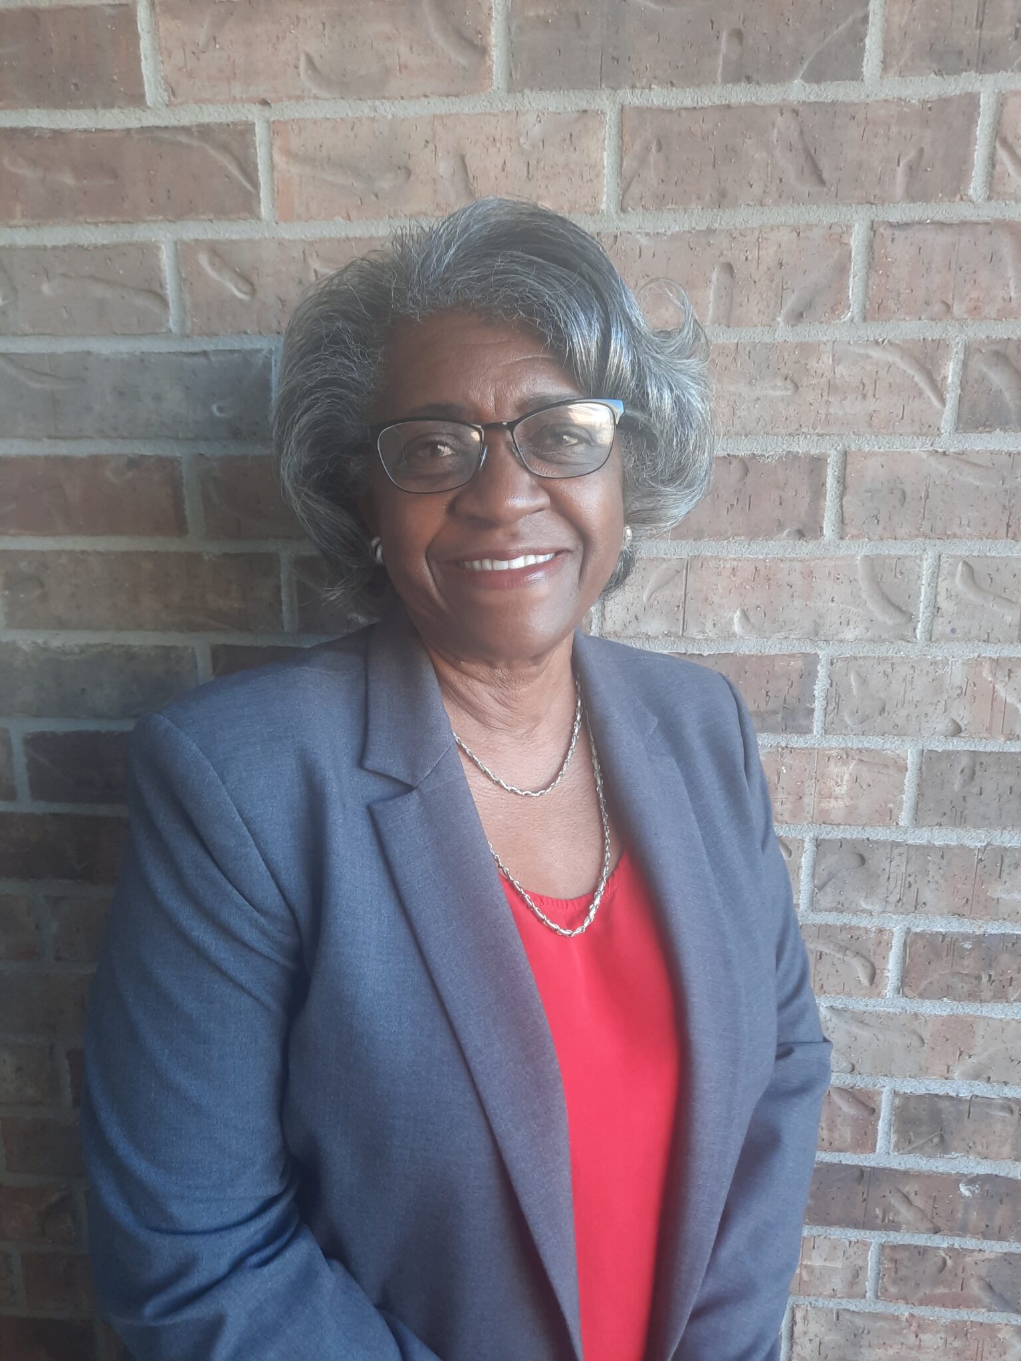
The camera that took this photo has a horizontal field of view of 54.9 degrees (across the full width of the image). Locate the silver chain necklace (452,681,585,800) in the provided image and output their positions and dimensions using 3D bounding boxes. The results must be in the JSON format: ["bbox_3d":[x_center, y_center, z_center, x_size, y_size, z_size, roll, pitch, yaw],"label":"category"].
[{"bbox_3d":[-0.006,0.016,0.694,0.128,0.095,0.127,-5,15,-19],"label":"silver chain necklace"}]

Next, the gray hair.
[{"bbox_3d":[-0.011,-0.165,0.627,0.272,0.258,0.235,-6,11,-3],"label":"gray hair"}]

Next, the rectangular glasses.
[{"bbox_3d":[-0.012,-0.134,0.579,0.136,0.044,0.142,-7,10,-3],"label":"rectangular glasses"}]

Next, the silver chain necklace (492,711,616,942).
[{"bbox_3d":[0.008,0.063,0.693,0.135,0.187,0.145,-5,15,-19],"label":"silver chain necklace"}]

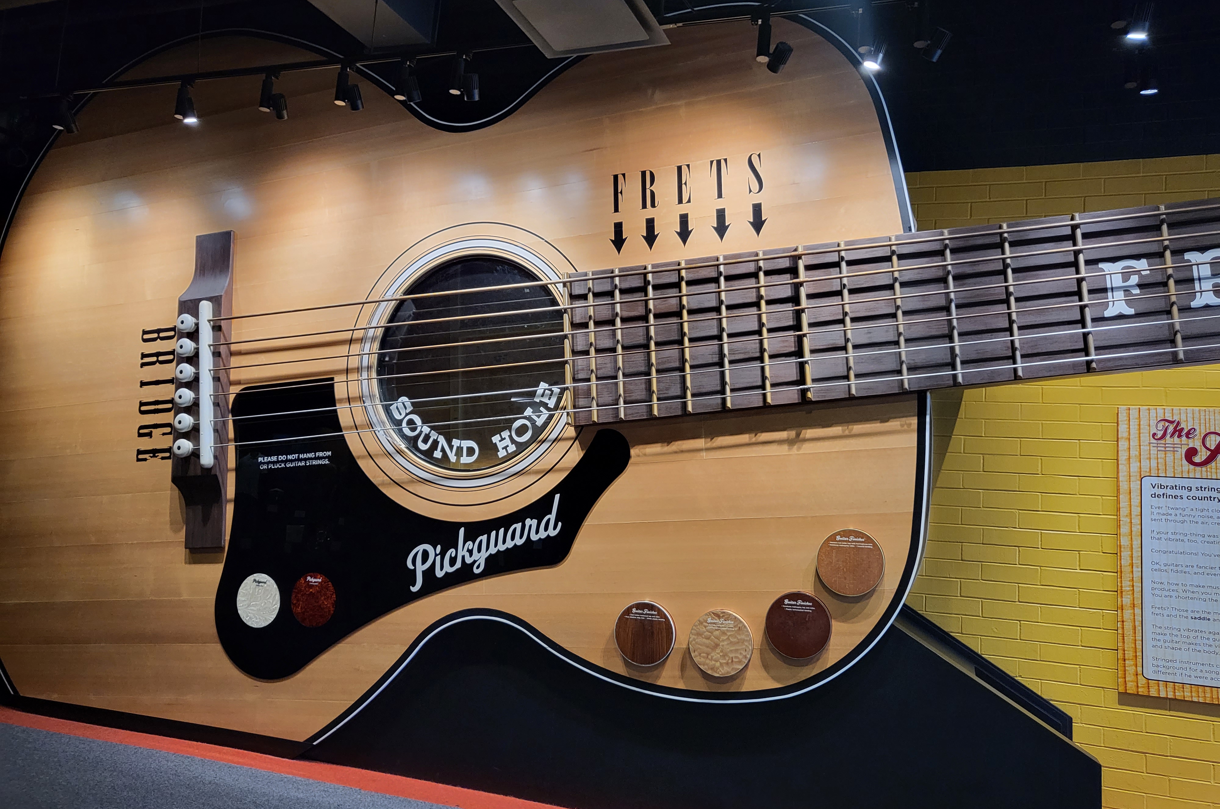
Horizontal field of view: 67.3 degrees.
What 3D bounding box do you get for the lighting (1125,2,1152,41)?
[{"bbox_3d":[2.061,-1.492,3.563,0.064,0.135,0.064,11,6,22],"label":"lighting"}]

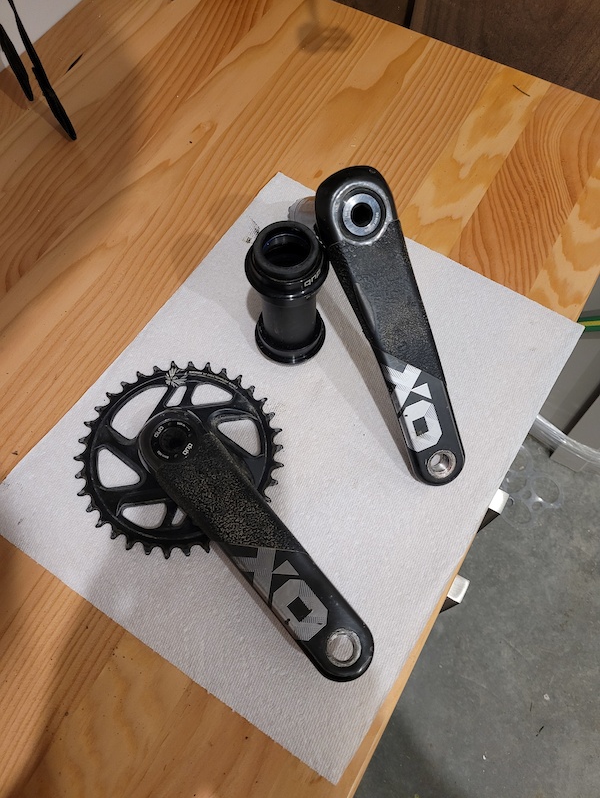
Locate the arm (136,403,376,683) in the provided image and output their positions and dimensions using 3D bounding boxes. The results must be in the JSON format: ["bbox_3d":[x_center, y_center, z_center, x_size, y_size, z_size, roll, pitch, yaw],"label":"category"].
[{"bbox_3d":[-0.032,0.085,0.376,0.044,0.034,0.209,-37,71,-16],"label":"arm"}]

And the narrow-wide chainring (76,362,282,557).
[{"bbox_3d":[-0.083,0.037,0.414,0.143,0.010,0.143,0,65,-1],"label":"narrow-wide chainring"}]

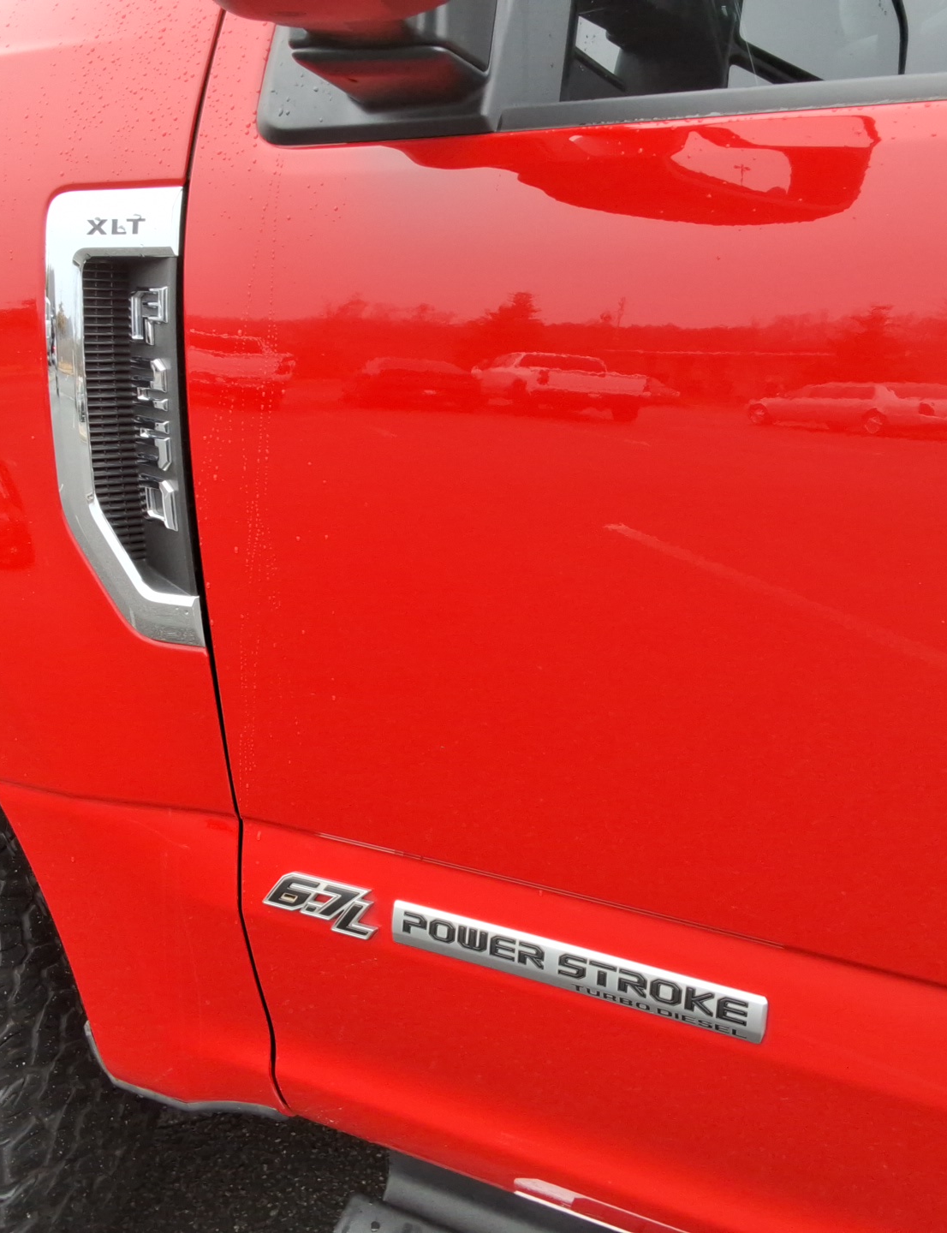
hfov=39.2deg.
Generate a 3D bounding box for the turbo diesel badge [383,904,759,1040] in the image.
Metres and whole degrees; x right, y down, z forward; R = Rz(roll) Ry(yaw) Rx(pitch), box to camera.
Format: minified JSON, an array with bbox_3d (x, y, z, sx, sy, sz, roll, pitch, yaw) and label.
[{"bbox_3d":[0.062,0.228,0.867,0.265,0.032,0.010,8,15,27],"label":"turbo diesel badge"}]

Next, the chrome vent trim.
[{"bbox_3d":[-0.254,-0.147,0.990,0.135,0.327,0.035,8,15,27],"label":"chrome vent trim"}]

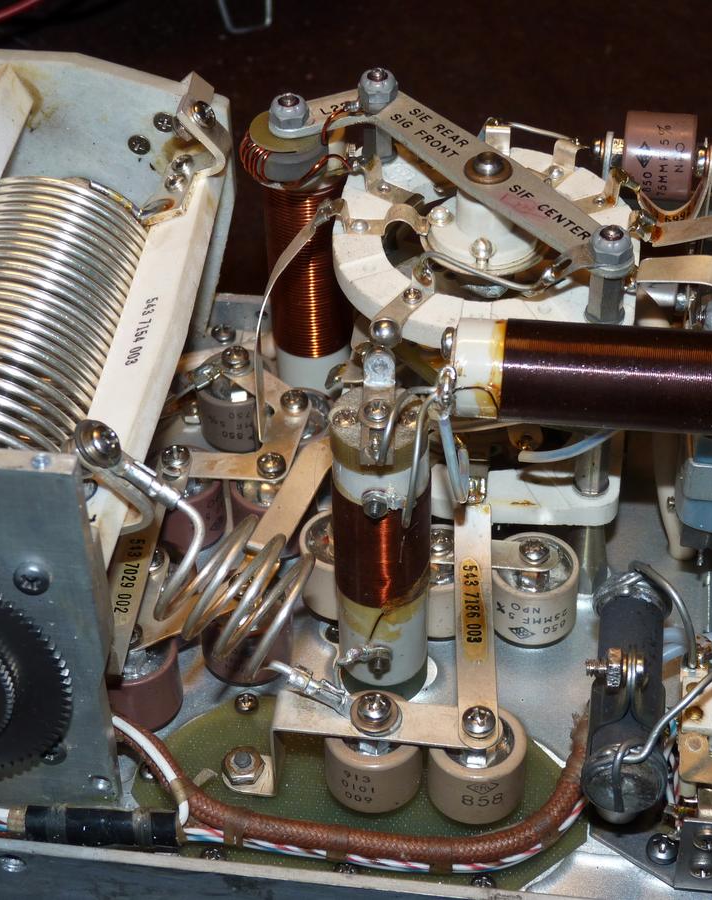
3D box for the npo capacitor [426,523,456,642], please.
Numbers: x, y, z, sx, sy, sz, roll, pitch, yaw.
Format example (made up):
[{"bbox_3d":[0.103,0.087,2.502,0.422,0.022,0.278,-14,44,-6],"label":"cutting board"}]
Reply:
[{"bbox_3d":[0.020,0.032,0.441,0.021,0.017,0.021,4,43,7],"label":"npo capacitor"}]

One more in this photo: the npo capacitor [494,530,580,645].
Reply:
[{"bbox_3d":[0.042,0.033,0.438,0.021,0.017,0.021,4,43,7],"label":"npo capacitor"}]

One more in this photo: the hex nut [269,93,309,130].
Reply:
[{"bbox_3d":[-0.015,-0.078,0.422,0.009,0.006,0.009,5,42,7],"label":"hex nut"}]

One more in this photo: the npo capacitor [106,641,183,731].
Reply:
[{"bbox_3d":[-0.048,0.048,0.394,0.020,0.017,0.020,5,43,6],"label":"npo capacitor"}]

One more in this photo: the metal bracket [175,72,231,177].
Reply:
[{"bbox_3d":[-0.041,-0.087,0.491,0.015,0.019,0.016,5,43,6],"label":"metal bracket"}]

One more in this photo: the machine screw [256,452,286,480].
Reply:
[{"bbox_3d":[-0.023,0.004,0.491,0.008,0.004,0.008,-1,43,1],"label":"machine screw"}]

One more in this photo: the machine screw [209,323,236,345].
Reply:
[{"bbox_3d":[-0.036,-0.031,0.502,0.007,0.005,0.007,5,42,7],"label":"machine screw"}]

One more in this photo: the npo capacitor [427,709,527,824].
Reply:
[{"bbox_3d":[0.025,0.064,0.375,0.020,0.015,0.020,5,43,6],"label":"npo capacitor"}]

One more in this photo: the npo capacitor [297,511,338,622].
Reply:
[{"bbox_3d":[-0.002,0.026,0.416,0.020,0.017,0.020,5,43,6],"label":"npo capacitor"}]

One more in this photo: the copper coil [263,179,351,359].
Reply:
[{"bbox_3d":[-0.011,-0.047,0.435,0.020,0.049,0.020,-1,43,0],"label":"copper coil"}]

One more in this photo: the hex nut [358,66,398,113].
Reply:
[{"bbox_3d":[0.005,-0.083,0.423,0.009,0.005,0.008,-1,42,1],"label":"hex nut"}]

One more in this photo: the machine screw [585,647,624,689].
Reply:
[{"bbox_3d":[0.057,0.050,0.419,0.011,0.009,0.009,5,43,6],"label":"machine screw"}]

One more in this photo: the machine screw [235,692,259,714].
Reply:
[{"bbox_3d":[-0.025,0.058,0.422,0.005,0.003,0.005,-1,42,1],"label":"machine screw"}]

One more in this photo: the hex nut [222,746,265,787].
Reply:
[{"bbox_3d":[-0.023,0.066,0.381,0.009,0.003,0.008,-1,43,0],"label":"hex nut"}]

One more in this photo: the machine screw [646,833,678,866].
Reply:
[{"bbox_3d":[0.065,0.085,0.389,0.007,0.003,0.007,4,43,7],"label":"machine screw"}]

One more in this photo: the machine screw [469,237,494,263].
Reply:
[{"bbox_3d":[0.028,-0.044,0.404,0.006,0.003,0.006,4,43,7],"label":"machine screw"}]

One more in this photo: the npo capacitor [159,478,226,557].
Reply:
[{"bbox_3d":[-0.046,0.014,0.502,0.021,0.018,0.021,5,43,6],"label":"npo capacitor"}]

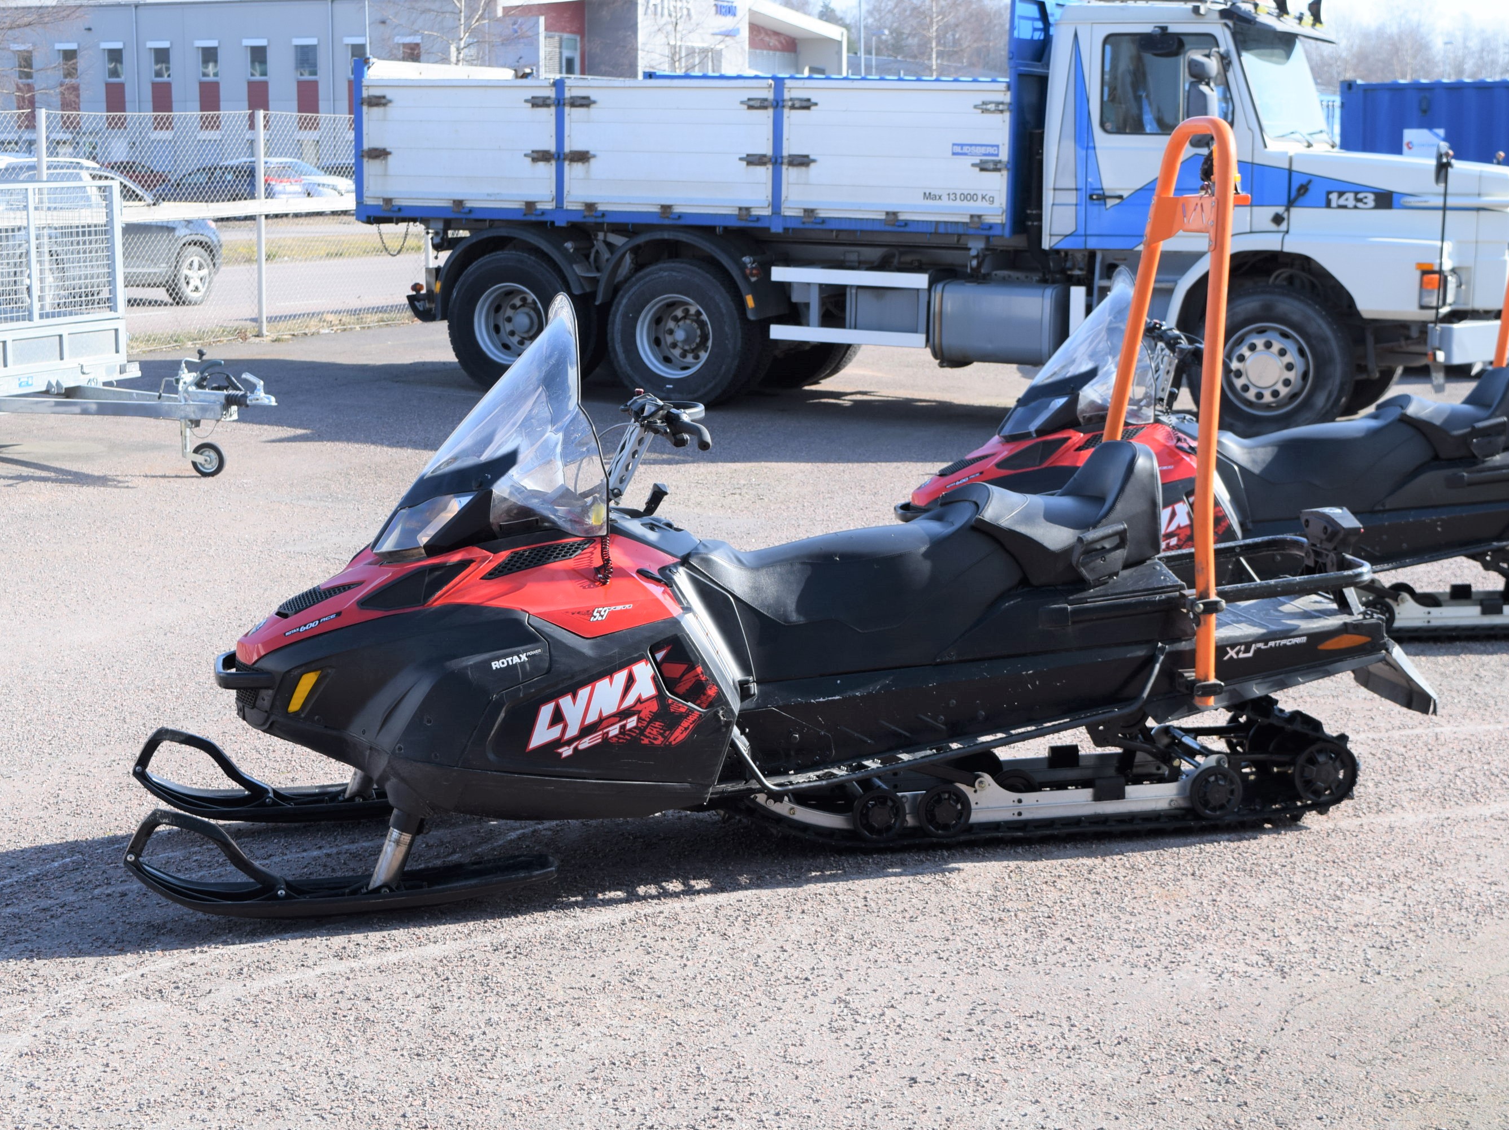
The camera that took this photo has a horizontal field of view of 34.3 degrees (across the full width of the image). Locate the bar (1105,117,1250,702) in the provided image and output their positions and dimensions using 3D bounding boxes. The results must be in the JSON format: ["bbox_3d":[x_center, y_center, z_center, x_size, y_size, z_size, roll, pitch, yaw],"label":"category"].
[{"bbox_3d":[1.156,-0.431,6.438,0.270,1.480,0.790,-2,9,-13],"label":"bar"}]

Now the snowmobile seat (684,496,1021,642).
[{"bbox_3d":[0.222,-0.009,6.292,0.860,0.320,0.420,-2,9,-13],"label":"snowmobile seat"}]

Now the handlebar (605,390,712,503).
[{"bbox_3d":[-0.264,-0.301,6.132,0.240,0.280,0.720,-2,9,-13],"label":"handlebar"}]

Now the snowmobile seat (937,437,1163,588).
[{"bbox_3d":[0.759,-0.153,6.392,0.520,0.340,0.460,-2,9,-13],"label":"snowmobile seat"}]

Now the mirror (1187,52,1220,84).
[{"bbox_3d":[2.821,-3.133,15.400,0.200,0.200,0.130,-9,13,-44],"label":"mirror"}]

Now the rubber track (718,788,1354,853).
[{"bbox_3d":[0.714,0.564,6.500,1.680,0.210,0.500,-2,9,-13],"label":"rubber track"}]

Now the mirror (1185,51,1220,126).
[{"bbox_3d":[2.821,-2.950,15.400,0.210,0.580,0.140,-9,13,-44],"label":"mirror"}]

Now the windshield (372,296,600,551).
[{"bbox_3d":[-0.663,-0.348,6.032,0.560,0.640,0.500,-2,9,-13],"label":"windshield"}]

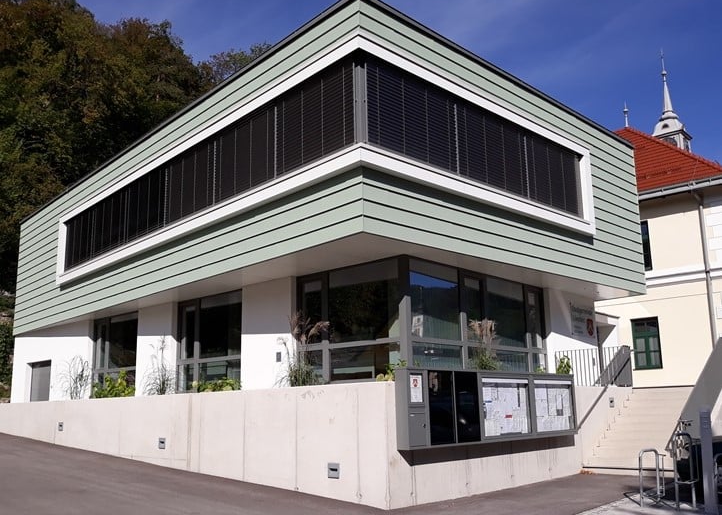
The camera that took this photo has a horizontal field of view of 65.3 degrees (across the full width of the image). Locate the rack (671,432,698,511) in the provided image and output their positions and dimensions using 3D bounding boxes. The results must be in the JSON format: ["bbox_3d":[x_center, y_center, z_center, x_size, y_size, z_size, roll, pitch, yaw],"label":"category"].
[{"bbox_3d":[4.426,2.909,7.721,0.600,0.970,0.150,12,-19,-42],"label":"rack"}]

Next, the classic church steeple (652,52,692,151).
[{"bbox_3d":[15.869,-8.011,29.335,1.400,6.160,1.400,12,-19,-42],"label":"classic church steeple"}]

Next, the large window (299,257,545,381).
[{"bbox_3d":[1.851,1.935,14.645,5.600,2.580,3.350,12,-19,-42],"label":"large window"}]

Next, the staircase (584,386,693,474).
[{"bbox_3d":[6.474,3.793,12.525,3.041,1.790,1.900,11,-18,-41],"label":"staircase"}]

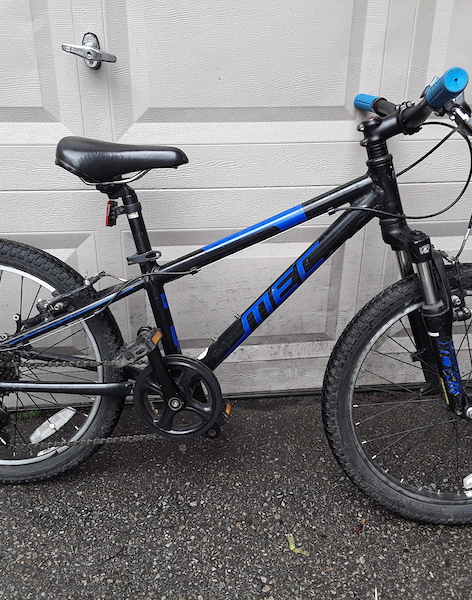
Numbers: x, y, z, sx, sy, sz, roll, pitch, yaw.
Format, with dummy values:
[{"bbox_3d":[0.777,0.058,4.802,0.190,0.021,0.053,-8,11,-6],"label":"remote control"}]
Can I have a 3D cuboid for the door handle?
[{"bbox_3d":[-0.275,-0.466,1.219,0.105,0.069,0.056,-2,26,-7],"label":"door handle"}]

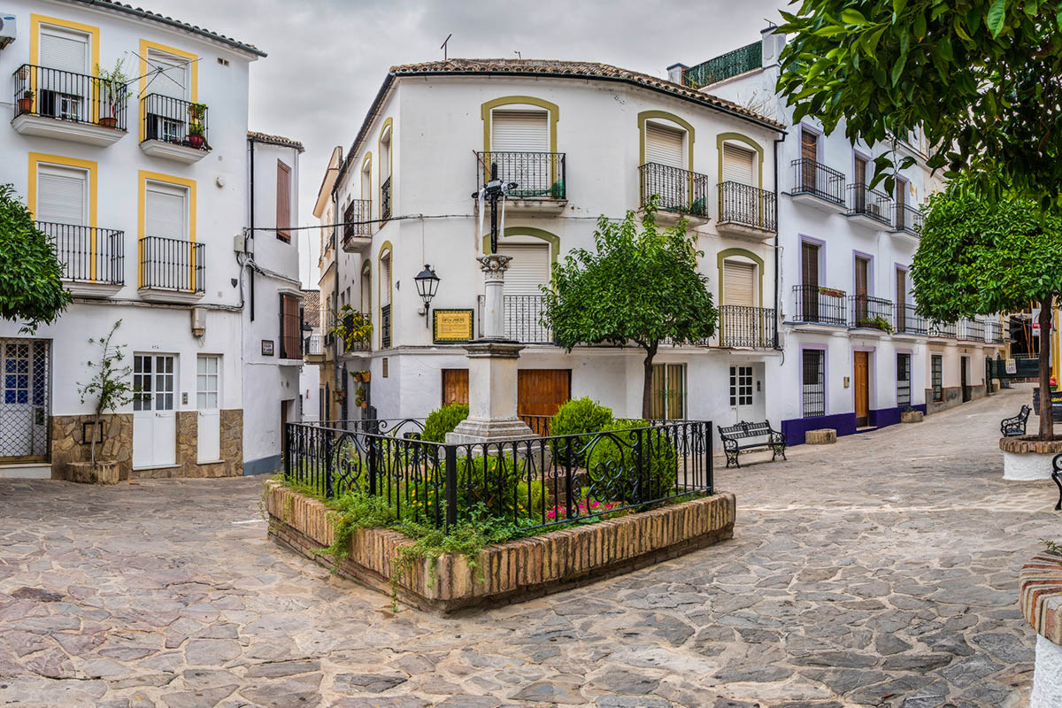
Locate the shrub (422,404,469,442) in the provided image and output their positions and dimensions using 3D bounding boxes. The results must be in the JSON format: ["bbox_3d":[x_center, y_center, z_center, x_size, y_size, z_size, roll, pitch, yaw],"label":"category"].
[{"bbox_3d":[-1.000,0.950,10.050,0.670,0.670,0.670,0,0,0],"label":"shrub"}]

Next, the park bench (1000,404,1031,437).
[{"bbox_3d":[9.630,1.450,15.800,0.550,0.800,1.600,0,0,28],"label":"park bench"}]

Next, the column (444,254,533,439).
[{"bbox_3d":[-0.450,-0.020,9.300,0.780,2.300,0.780,0,0,-41],"label":"column"}]

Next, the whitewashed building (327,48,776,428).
[{"bbox_3d":[0.200,-2.150,22.000,10.600,9.000,10.800,0,0,-16],"label":"whitewashed building"}]

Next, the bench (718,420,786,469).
[{"bbox_3d":[4.500,1.760,16.000,1.600,0.800,0.550,0,0,-40],"label":"bench"}]

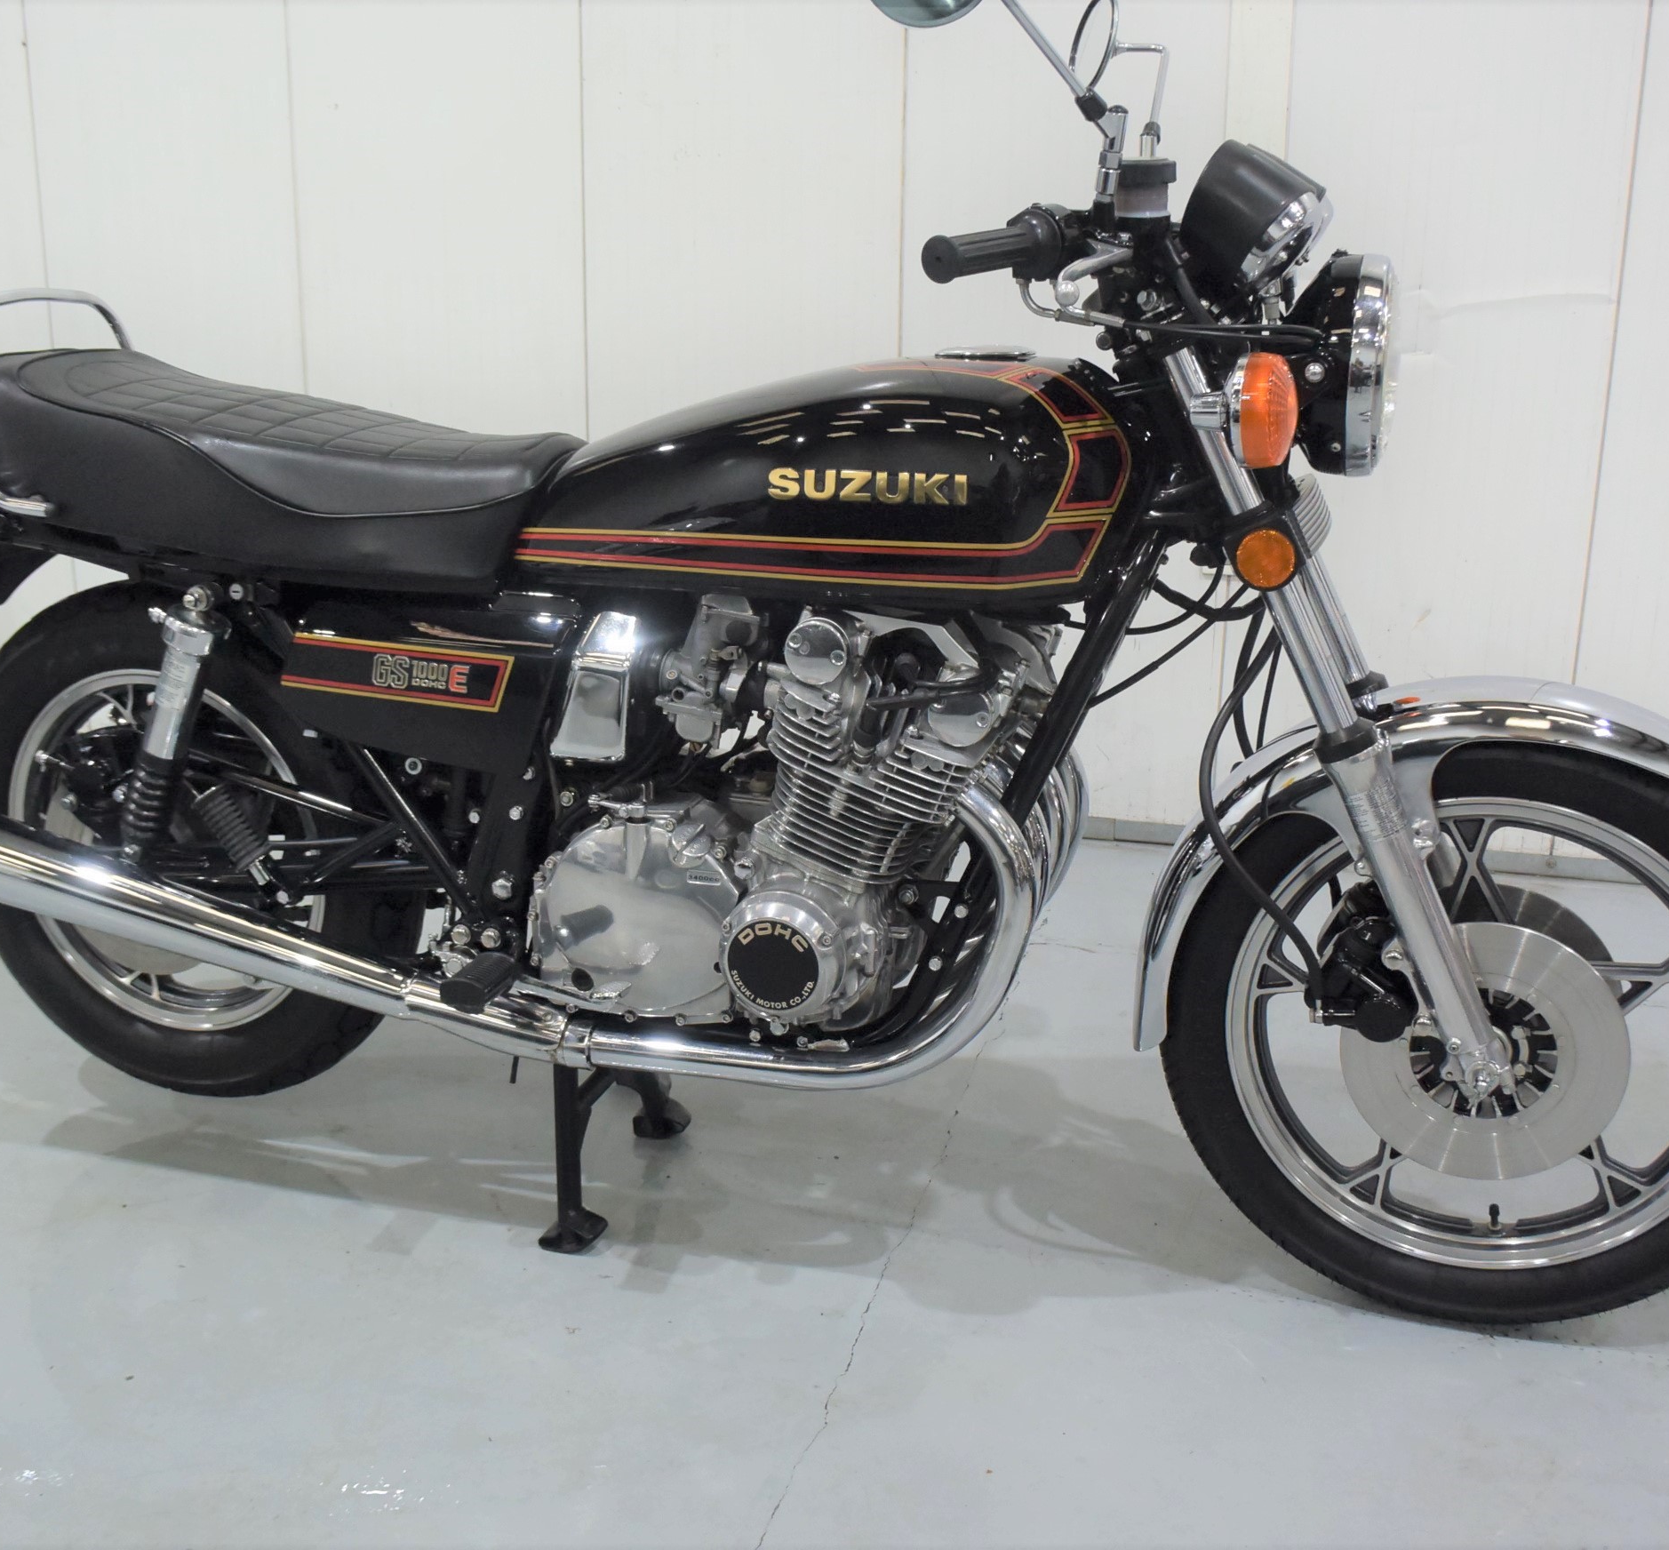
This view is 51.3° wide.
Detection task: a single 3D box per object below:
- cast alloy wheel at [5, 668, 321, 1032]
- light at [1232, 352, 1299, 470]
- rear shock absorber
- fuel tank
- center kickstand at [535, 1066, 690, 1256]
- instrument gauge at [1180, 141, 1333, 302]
[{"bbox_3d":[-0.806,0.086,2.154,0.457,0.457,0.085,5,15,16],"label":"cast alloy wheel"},{"bbox_3d":[0.352,-0.298,1.426,0.060,0.094,0.094,5,15,16],"label":"light"},{"bbox_3d":[-0.742,-0.052,1.934,0.070,0.350,0.070,25,20,9],"label":"rear shock absorber"},{"bbox_3d":[0.007,-0.318,1.805,0.650,0.235,0.300,5,15,16],"label":"fuel tank"},{"bbox_3d":[-0.256,0.384,2.075,0.110,0.250,0.340,5,15,16],"label":"center kickstand"},{"bbox_3d":[0.378,-0.502,1.569,0.112,0.102,0.102,38,21,5],"label":"instrument gauge"}]

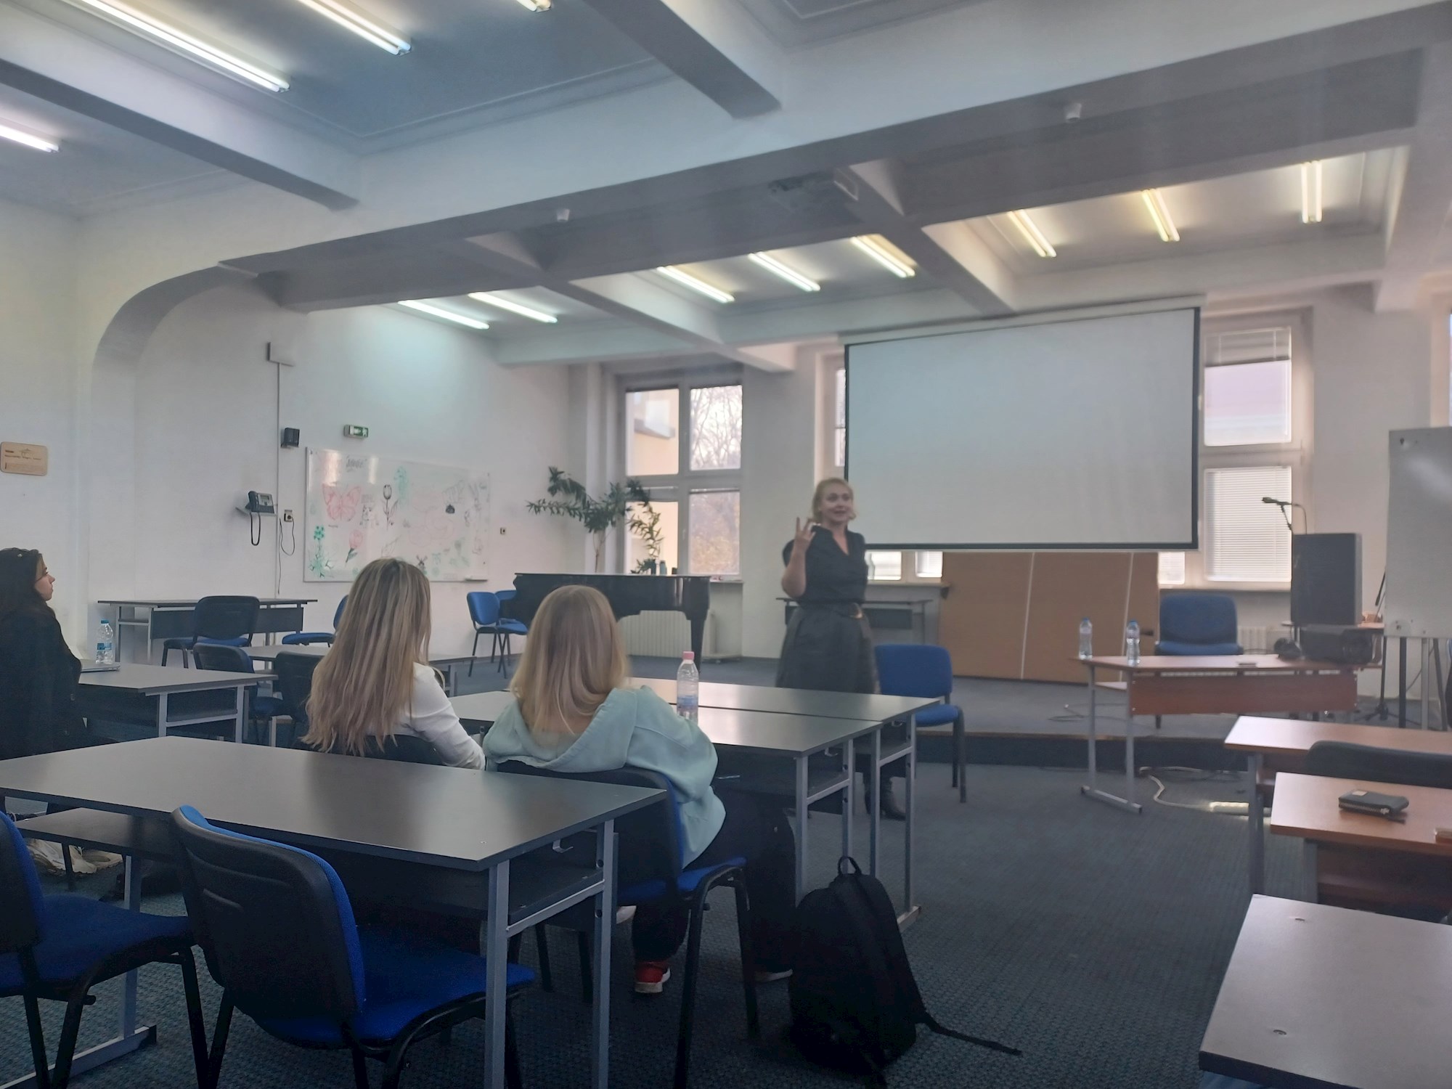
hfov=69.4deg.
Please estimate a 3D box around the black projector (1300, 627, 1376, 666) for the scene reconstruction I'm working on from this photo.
[{"bbox_3d":[3.520,0.588,6.020,0.245,0.178,0.300,1,-2,-13],"label":"black projector"}]

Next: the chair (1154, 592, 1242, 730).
[{"bbox_3d":[3.135,0.773,6.950,0.560,0.855,0.590,0,-2,22],"label":"chair"}]

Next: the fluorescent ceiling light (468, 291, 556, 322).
[{"bbox_3d":[-2.175,-2.426,10.690,0.150,0.080,1.450,0,-2,29],"label":"fluorescent ceiling light"}]

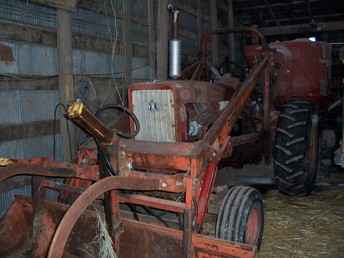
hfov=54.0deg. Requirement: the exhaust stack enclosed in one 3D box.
[{"bbox_3d":[0.031,-0.938,3.680,0.130,0.810,0.135,4,7,31],"label":"exhaust stack"}]

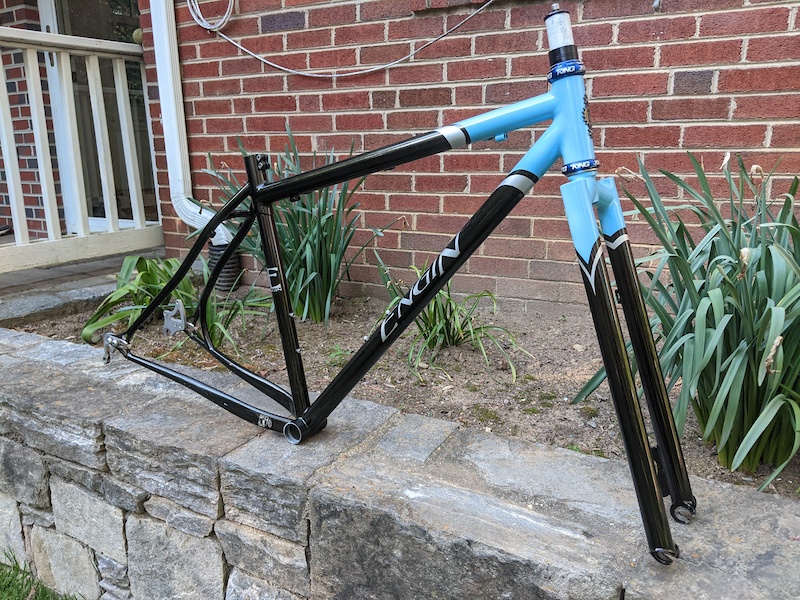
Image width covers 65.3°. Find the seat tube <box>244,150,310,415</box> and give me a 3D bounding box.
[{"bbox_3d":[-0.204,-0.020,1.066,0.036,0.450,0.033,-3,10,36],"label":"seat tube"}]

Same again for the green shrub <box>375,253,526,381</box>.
[{"bbox_3d":[0.128,0.006,1.571,0.370,0.235,0.370,1,14,7],"label":"green shrub"}]

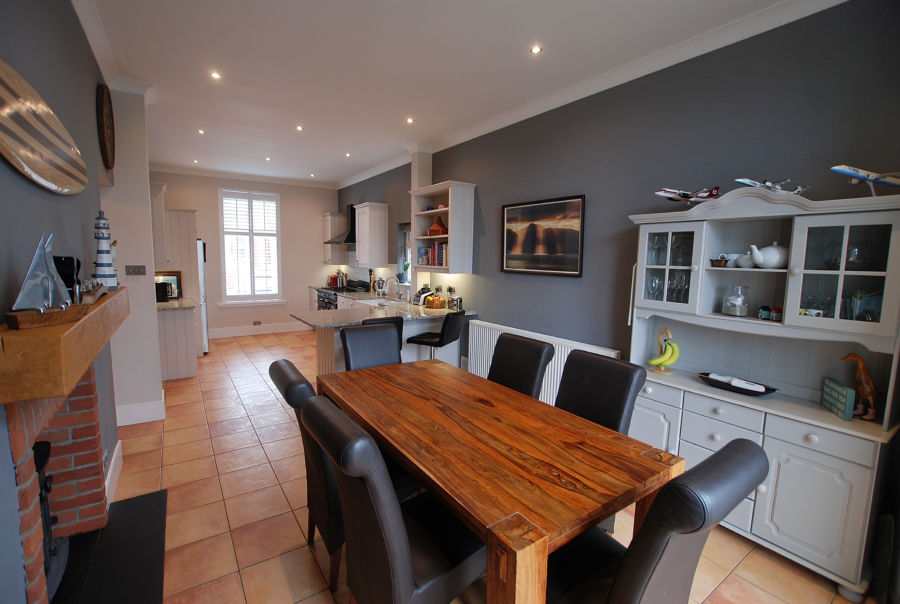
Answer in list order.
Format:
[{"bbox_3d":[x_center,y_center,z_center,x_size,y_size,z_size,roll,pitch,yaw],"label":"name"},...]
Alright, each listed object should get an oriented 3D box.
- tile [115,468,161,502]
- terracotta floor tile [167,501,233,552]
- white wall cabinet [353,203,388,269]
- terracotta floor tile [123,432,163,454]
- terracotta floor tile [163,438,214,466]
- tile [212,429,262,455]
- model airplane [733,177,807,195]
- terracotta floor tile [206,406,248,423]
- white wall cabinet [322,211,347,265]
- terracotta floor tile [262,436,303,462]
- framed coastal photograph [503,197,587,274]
[{"bbox_3d":[-2.122,1.250,2.528,0.265,0.012,0.331,-4,8,-36],"label":"tile"},{"bbox_3d":[-1.459,1.290,2.164,0.303,0.010,0.326,-2,8,-36],"label":"terracotta floor tile"},{"bbox_3d":[-1.350,-1.114,6.412,0.350,1.050,0.595,-4,8,-36],"label":"white wall cabinet"},{"bbox_3d":[-2.594,1.195,3.133,0.305,0.010,0.335,-2,7,-36],"label":"terracotta floor tile"},{"bbox_3d":[-2.072,1.198,2.976,0.331,0.012,0.331,-4,8,-36],"label":"terracotta floor tile"},{"bbox_3d":[-1.787,1.171,3.144,0.326,0.010,0.326,-2,8,-36],"label":"tile"},{"bbox_3d":[1.767,-0.646,2.082,0.345,0.085,0.300,16,8,4],"label":"model airplane"},{"bbox_3d":[-2.256,1.142,3.805,0.335,0.010,0.335,-2,7,-36],"label":"terracotta floor tile"},{"bbox_3d":[-2.451,-1.310,8.001,0.365,1.020,0.470,-3,8,-36],"label":"white wall cabinet"},{"bbox_3d":[-1.372,1.242,3.185,0.335,0.010,0.335,-2,7,-36],"label":"terracotta floor tile"},{"bbox_3d":[0.919,-0.663,3.899,0.030,0.748,1.072,-2,7,-36],"label":"framed coastal photograph"}]

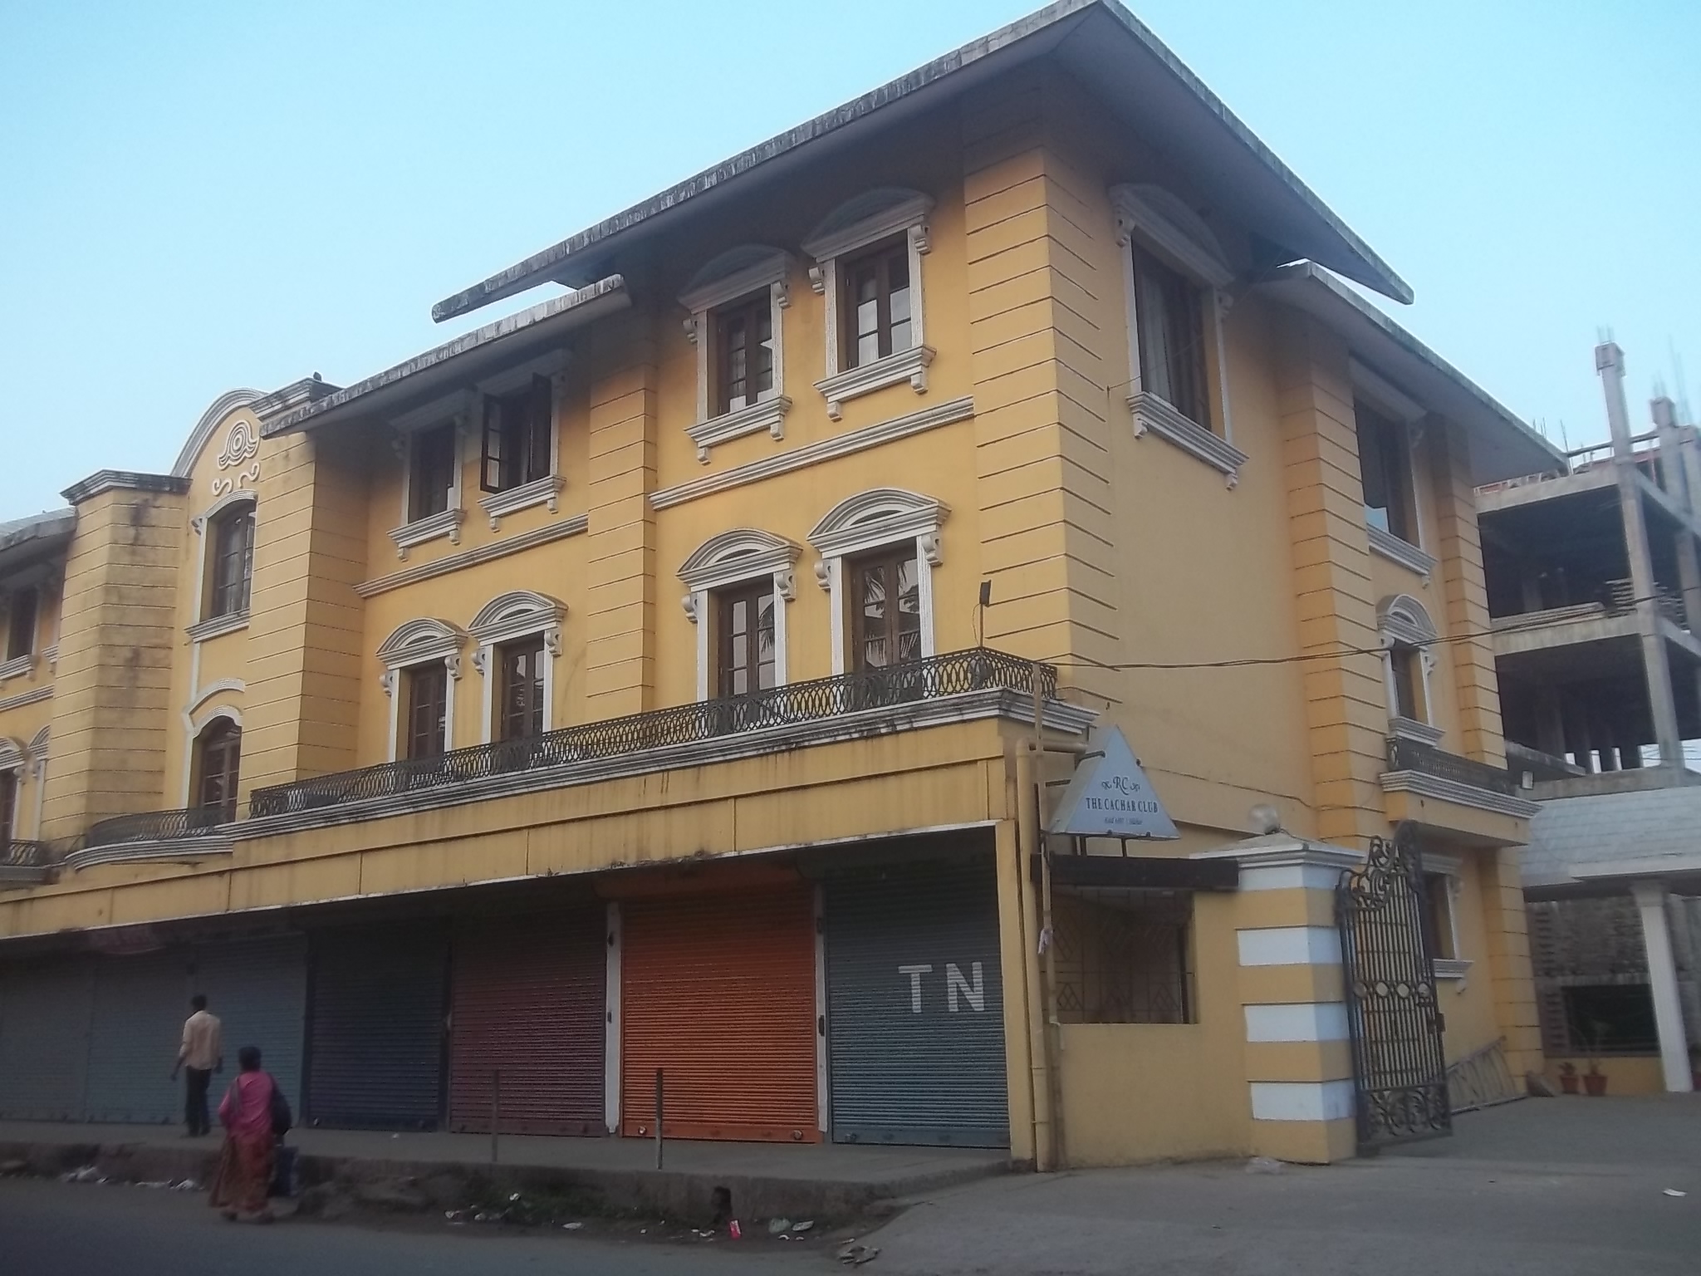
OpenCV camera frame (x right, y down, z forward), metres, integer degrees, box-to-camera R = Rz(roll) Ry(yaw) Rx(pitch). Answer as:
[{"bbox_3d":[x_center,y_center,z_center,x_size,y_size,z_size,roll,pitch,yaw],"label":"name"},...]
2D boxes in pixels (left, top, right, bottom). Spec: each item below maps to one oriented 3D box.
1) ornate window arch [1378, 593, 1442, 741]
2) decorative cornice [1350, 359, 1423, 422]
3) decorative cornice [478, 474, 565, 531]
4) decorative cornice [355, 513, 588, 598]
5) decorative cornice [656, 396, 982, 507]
[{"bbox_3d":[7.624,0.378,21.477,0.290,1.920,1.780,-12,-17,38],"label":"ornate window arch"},{"bbox_3d":[7.573,-3.442,22.399,0.230,0.340,3.050,-12,-17,38],"label":"decorative cornice"},{"bbox_3d":[-4.379,-1.726,20.918,1.560,0.460,0.200,-12,-17,38],"label":"decorative cornice"},{"bbox_3d":[-5.215,-1.044,21.467,5.110,0.170,0.200,-12,-17,38],"label":"decorative cornice"},{"bbox_3d":[-0.509,-2.002,17.578,4.831,0.219,0.125,-12,-17,38],"label":"decorative cornice"}]

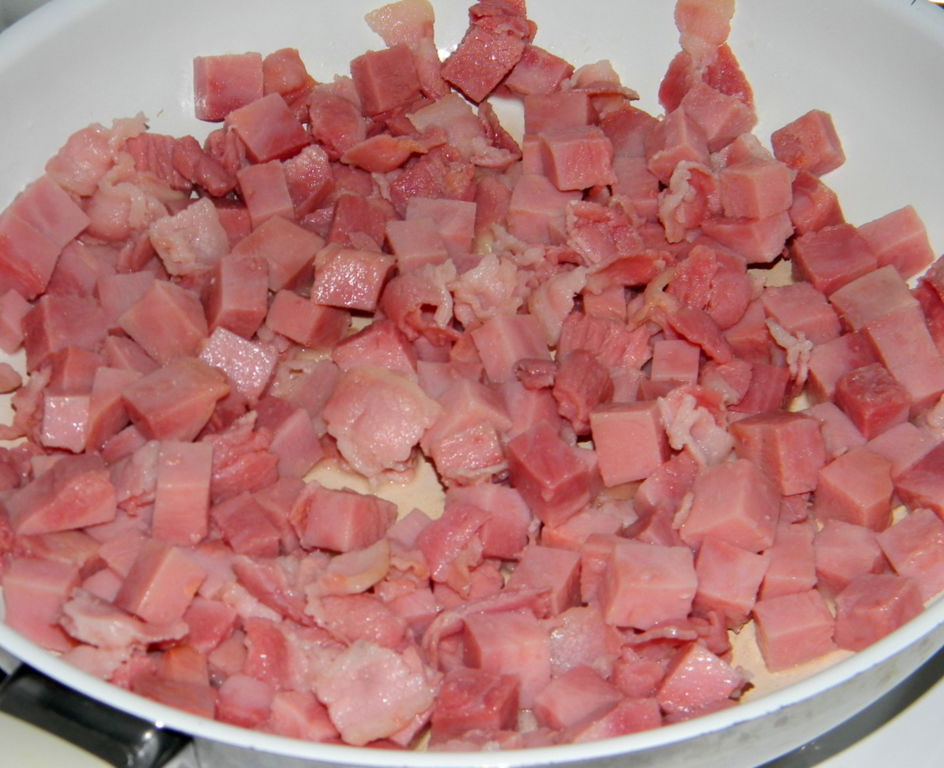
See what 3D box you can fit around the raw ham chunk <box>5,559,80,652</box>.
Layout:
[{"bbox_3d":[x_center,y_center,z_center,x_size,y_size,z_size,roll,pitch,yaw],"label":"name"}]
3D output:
[{"bbox_3d":[-0.090,0.046,0.511,0.014,0.014,0.013,6,18,-1],"label":"raw ham chunk"}]

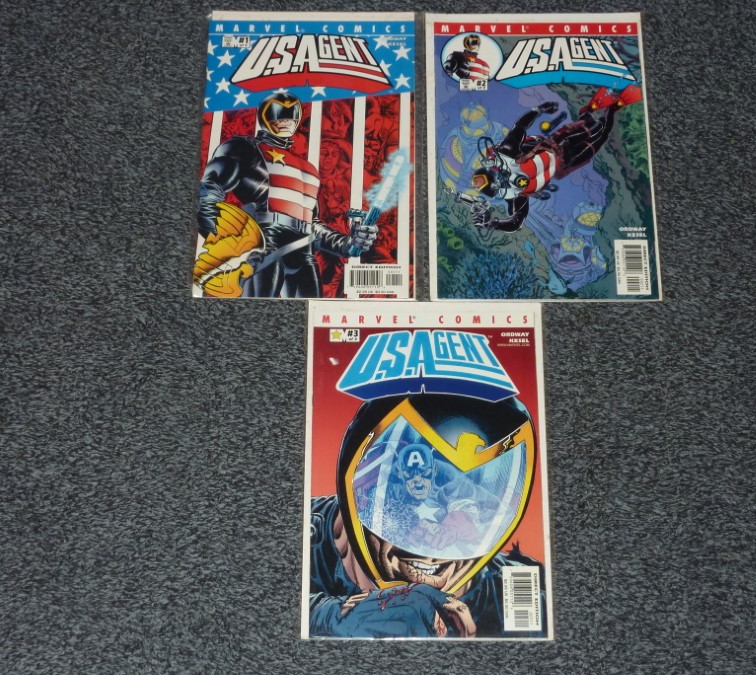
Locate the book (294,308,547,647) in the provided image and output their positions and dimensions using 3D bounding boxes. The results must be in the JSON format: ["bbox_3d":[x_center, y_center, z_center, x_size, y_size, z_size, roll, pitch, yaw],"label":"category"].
[{"bbox_3d":[0.035,0.092,1.191,0.175,0.005,0.262,0,65,0],"label":"book"}]

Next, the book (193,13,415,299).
[{"bbox_3d":[-0.055,-0.149,1.305,0.170,0.005,0.266,0,65,1],"label":"book"}]

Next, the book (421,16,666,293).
[{"bbox_3d":[0.128,-0.147,1.304,0.176,0.005,0.268,0,65,0],"label":"book"}]

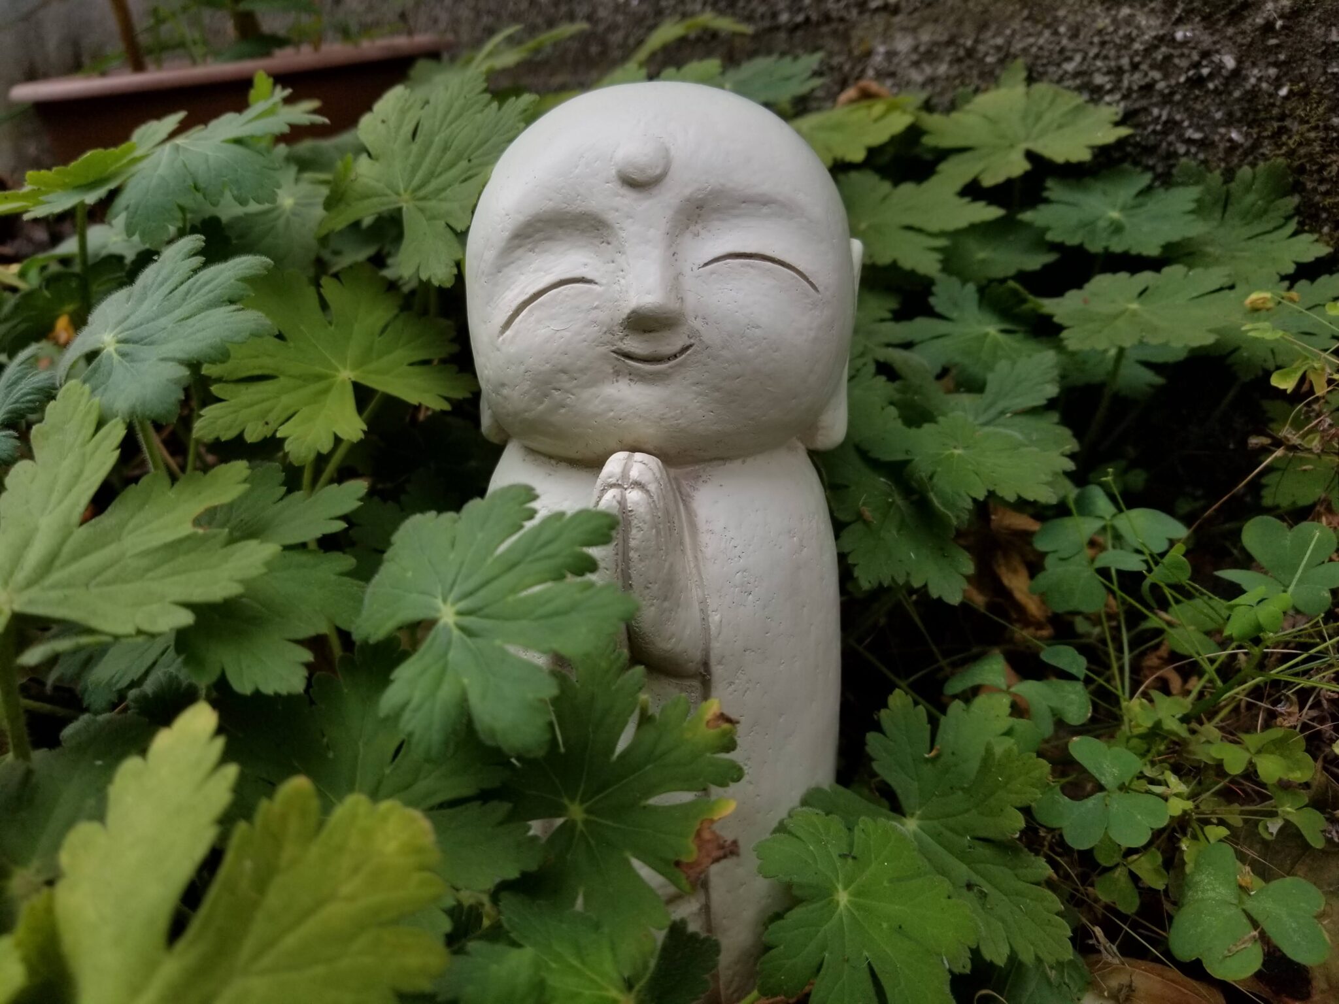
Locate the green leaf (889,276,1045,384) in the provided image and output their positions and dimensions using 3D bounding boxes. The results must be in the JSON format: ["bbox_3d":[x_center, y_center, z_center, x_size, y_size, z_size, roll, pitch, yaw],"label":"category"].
[{"bbox_3d":[0.120,-0.070,0.405,0.064,0.017,0.062,-8,39,-10],"label":"green leaf"}]

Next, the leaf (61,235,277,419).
[{"bbox_3d":[-0.149,-0.053,0.300,0.057,0.022,0.068,-18,46,-1],"label":"leaf"}]

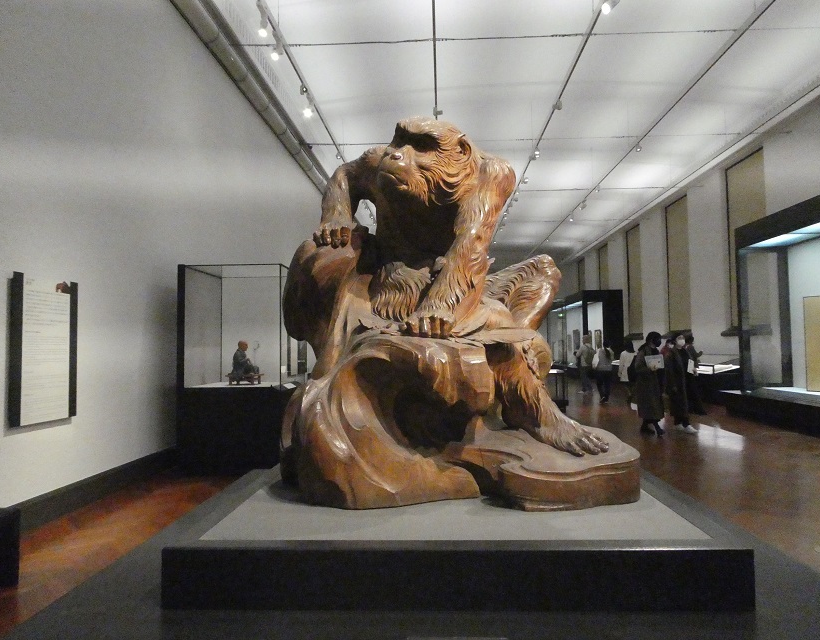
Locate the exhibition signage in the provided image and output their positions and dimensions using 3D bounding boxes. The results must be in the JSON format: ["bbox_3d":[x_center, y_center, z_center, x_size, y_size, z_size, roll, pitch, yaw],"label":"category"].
[{"bbox_3d":[-2.811,0.227,4.558,0.045,1.103,0.759,0,-3,3],"label":"exhibition signage"}]

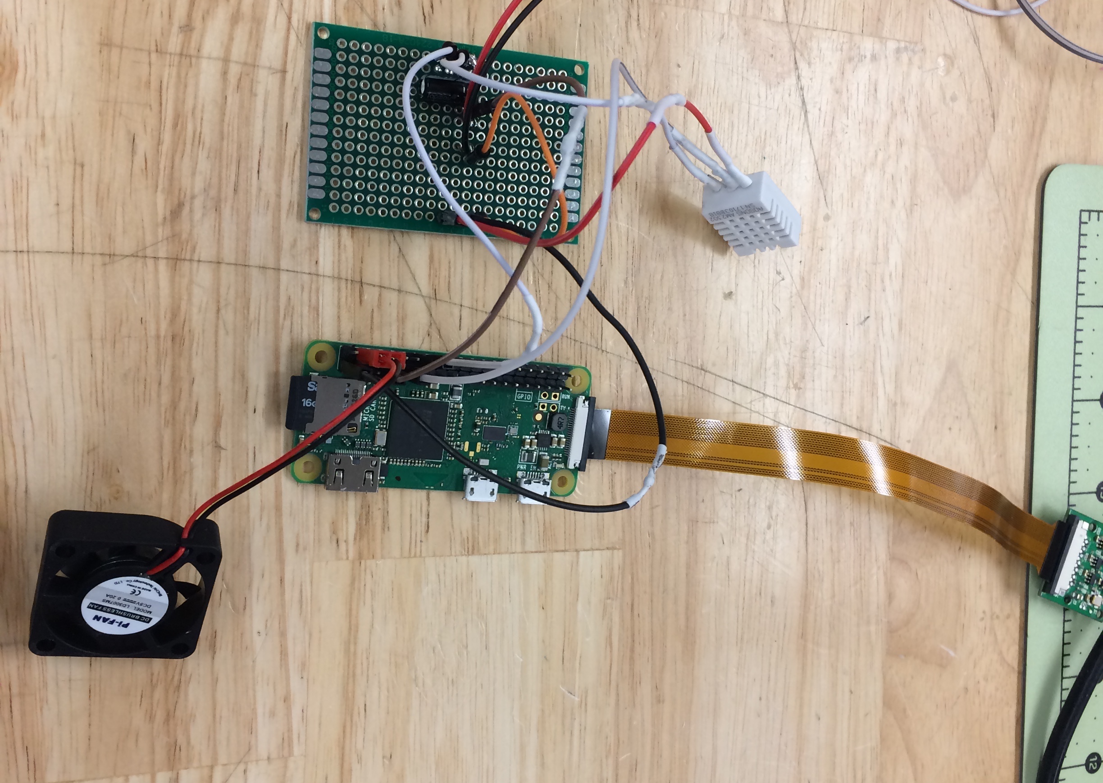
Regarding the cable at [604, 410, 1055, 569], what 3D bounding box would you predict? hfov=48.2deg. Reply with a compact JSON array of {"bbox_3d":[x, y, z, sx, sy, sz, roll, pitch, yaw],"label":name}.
[{"bbox_3d":[0.075,0.022,0.301,0.138,0.011,0.021,16,88,-23],"label":"cable"}]

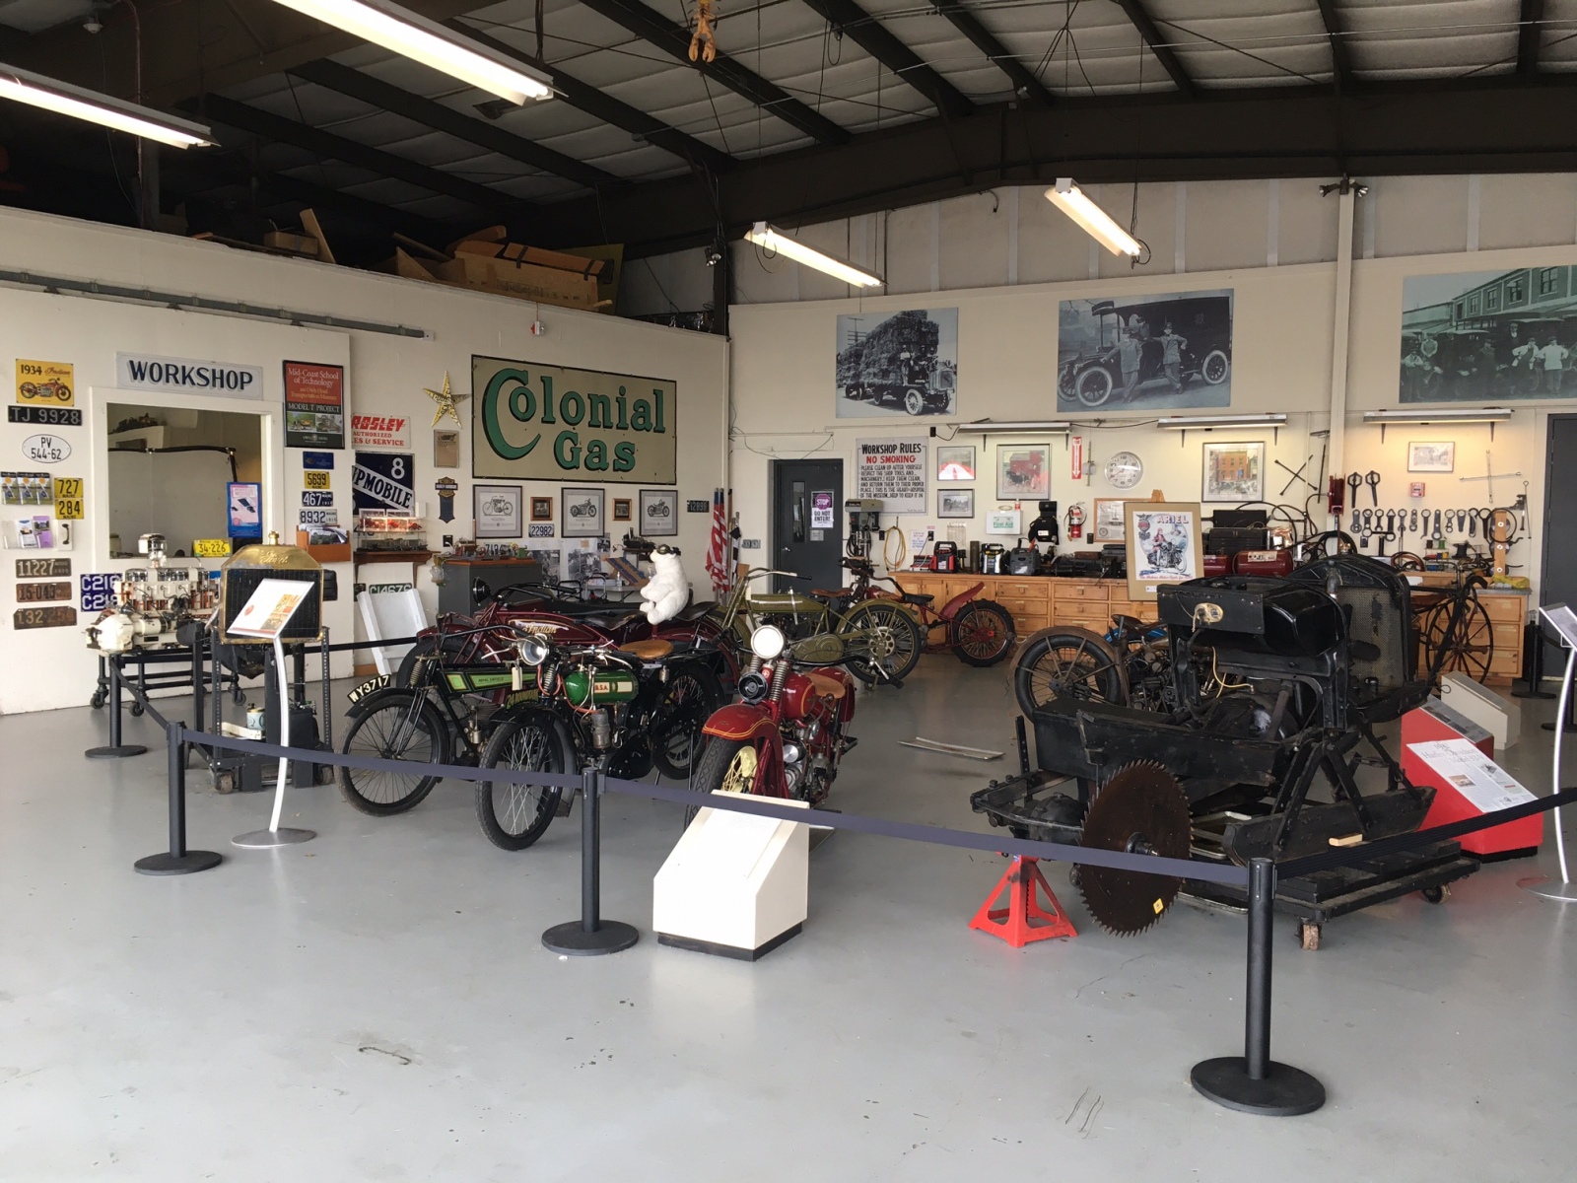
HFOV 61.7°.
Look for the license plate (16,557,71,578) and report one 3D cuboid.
[{"bbox_3d":[-5.387,-0.169,9.562,0.010,0.131,0.378,3,4,37],"label":"license plate"}]

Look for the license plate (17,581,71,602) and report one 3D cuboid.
[{"bbox_3d":[-5.588,0.007,9.926,0.015,0.138,0.393,3,4,36],"label":"license plate"}]

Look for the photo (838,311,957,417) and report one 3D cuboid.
[{"bbox_3d":[1.273,-2.667,15.457,1.510,1.220,0.025,2,4,26],"label":"photo"}]

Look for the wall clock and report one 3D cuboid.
[{"bbox_3d":[3.506,-1.260,13.757,0.401,0.395,0.050,2,4,27],"label":"wall clock"}]

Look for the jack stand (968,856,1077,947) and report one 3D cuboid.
[{"bbox_3d":[0.846,1.062,4.738,0.260,0.320,0.260,-2,4,-31],"label":"jack stand"}]

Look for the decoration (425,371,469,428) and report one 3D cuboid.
[{"bbox_3d":[-3.252,-1.810,12.514,0.080,0.535,0.545,3,4,37],"label":"decoration"}]

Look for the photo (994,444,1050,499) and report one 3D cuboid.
[{"bbox_3d":[2.642,-1.339,14.838,0.607,0.625,0.030,2,4,26],"label":"photo"}]

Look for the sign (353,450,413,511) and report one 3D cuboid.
[{"bbox_3d":[-3.813,-0.984,12.221,0.020,0.610,0.914,3,4,36],"label":"sign"}]

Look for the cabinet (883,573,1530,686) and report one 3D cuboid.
[{"bbox_3d":[4.041,0.308,13.576,6.232,0.885,0.800,2,4,28],"label":"cabinet"}]

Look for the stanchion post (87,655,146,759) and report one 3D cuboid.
[{"bbox_3d":[-4.158,0.701,8.140,0.335,0.603,0.335,2,4,28],"label":"stanchion post"}]

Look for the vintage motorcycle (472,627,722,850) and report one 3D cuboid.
[{"bbox_3d":[-0.856,0.633,6.491,0.700,0.970,2.060,2,4,25],"label":"vintage motorcycle"}]

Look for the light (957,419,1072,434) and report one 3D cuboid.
[{"bbox_3d":[2.495,-1.802,14.581,1.260,0.120,0.240,2,4,27],"label":"light"}]

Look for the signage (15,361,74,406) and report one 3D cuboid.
[{"bbox_3d":[-5.458,-1.530,9.716,0.010,0.315,0.405,3,4,36],"label":"signage"}]

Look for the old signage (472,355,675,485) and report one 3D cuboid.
[{"bbox_3d":[-2.225,-1.803,14.377,0.030,1.215,3.050,3,4,36],"label":"old signage"}]

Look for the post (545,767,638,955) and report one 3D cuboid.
[{"bbox_3d":[-0.689,0.917,4.600,0.335,0.603,0.335,0,3,0],"label":"post"}]

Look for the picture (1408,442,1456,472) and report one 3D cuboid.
[{"bbox_3d":[6.070,-1.267,12.473,0.388,0.281,0.030,2,4,27],"label":"picture"}]

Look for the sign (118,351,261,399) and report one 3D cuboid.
[{"bbox_3d":[-4.686,-1.677,10.390,0.020,0.273,1.190,3,4,37],"label":"sign"}]

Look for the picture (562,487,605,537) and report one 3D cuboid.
[{"bbox_3d":[-2.176,-0.826,13.993,0.030,0.513,0.623,3,4,37],"label":"picture"}]

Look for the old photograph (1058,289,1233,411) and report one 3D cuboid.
[{"bbox_3d":[3.838,-2.574,14.192,1.830,1.220,0.025,2,4,26],"label":"old photograph"}]

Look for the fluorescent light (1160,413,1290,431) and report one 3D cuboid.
[{"bbox_3d":[4.339,-1.675,13.197,1.222,0.115,0.180,2,4,27],"label":"fluorescent light"}]

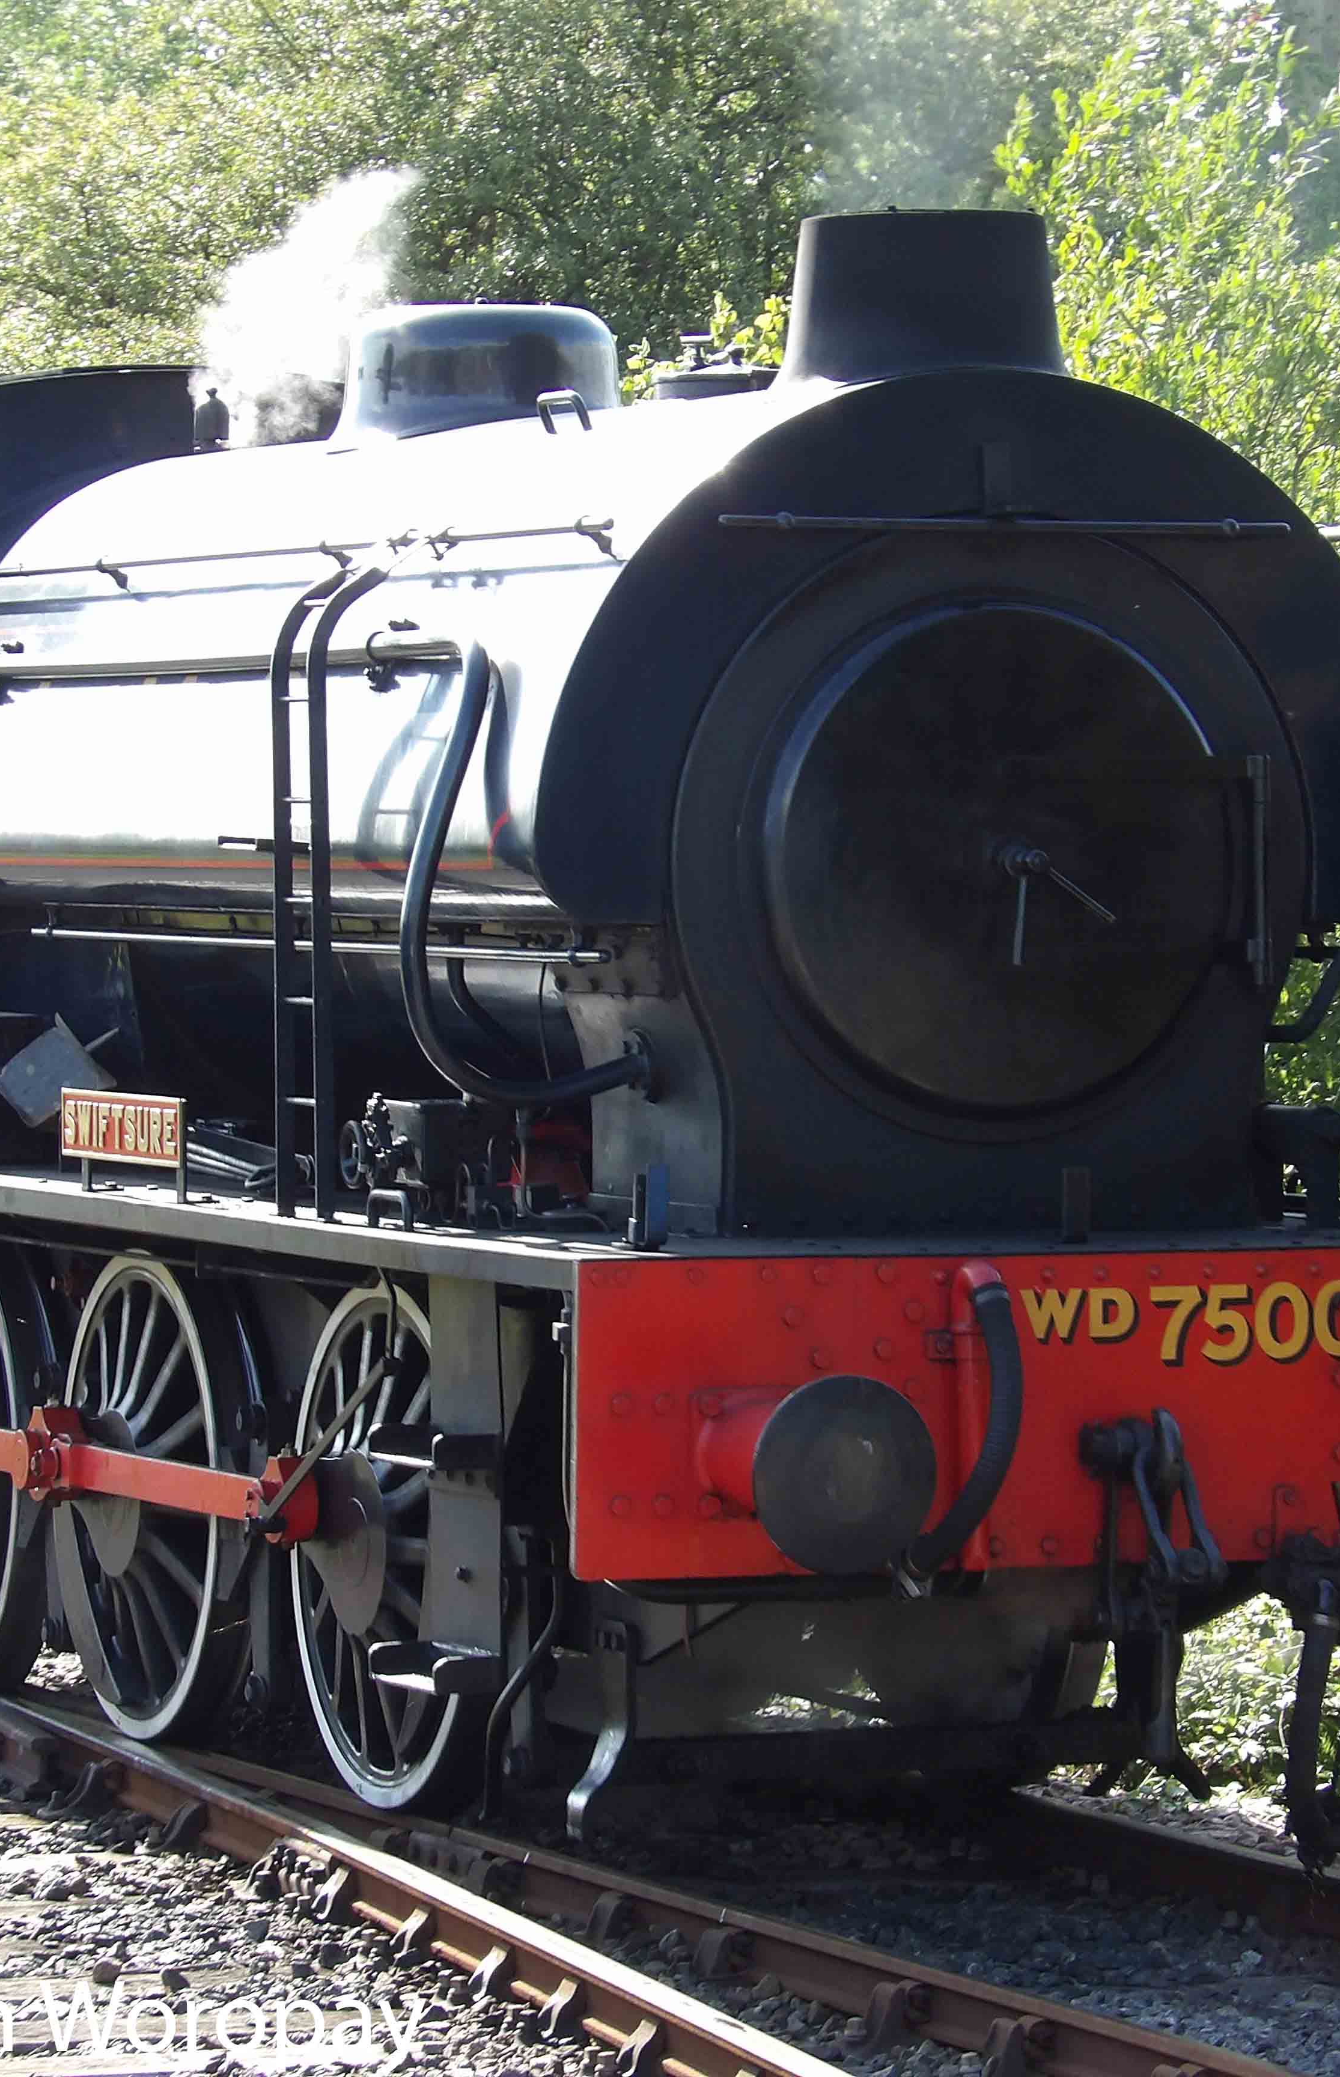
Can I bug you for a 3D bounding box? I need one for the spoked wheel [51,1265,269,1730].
[{"bbox_3d":[-1.295,1.158,20.797,0.147,1.284,1.284,0,1,-23],"label":"spoked wheel"}]

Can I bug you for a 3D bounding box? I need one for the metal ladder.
[{"bbox_3d":[-0.767,-0.348,18.670,0.235,1.529,0.294,0,1,-23],"label":"metal ladder"}]

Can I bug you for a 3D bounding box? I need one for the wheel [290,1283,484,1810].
[{"bbox_3d":[-0.624,1.196,19.210,0.147,1.284,1.284,0,1,-23],"label":"wheel"}]

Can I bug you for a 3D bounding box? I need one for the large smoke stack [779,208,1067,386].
[{"bbox_3d":[0.562,-1.641,18.270,0.676,0.412,0.676,0,1,-23],"label":"large smoke stack"}]

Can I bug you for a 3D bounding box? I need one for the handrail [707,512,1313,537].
[{"bbox_3d":[0.739,-1.131,17.921,1.403,0.044,0.069,0,1,-23],"label":"handrail"}]

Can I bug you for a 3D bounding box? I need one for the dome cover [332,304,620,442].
[{"bbox_3d":[-0.481,-1.671,20.734,0.735,0.372,0.735,0,1,0],"label":"dome cover"}]

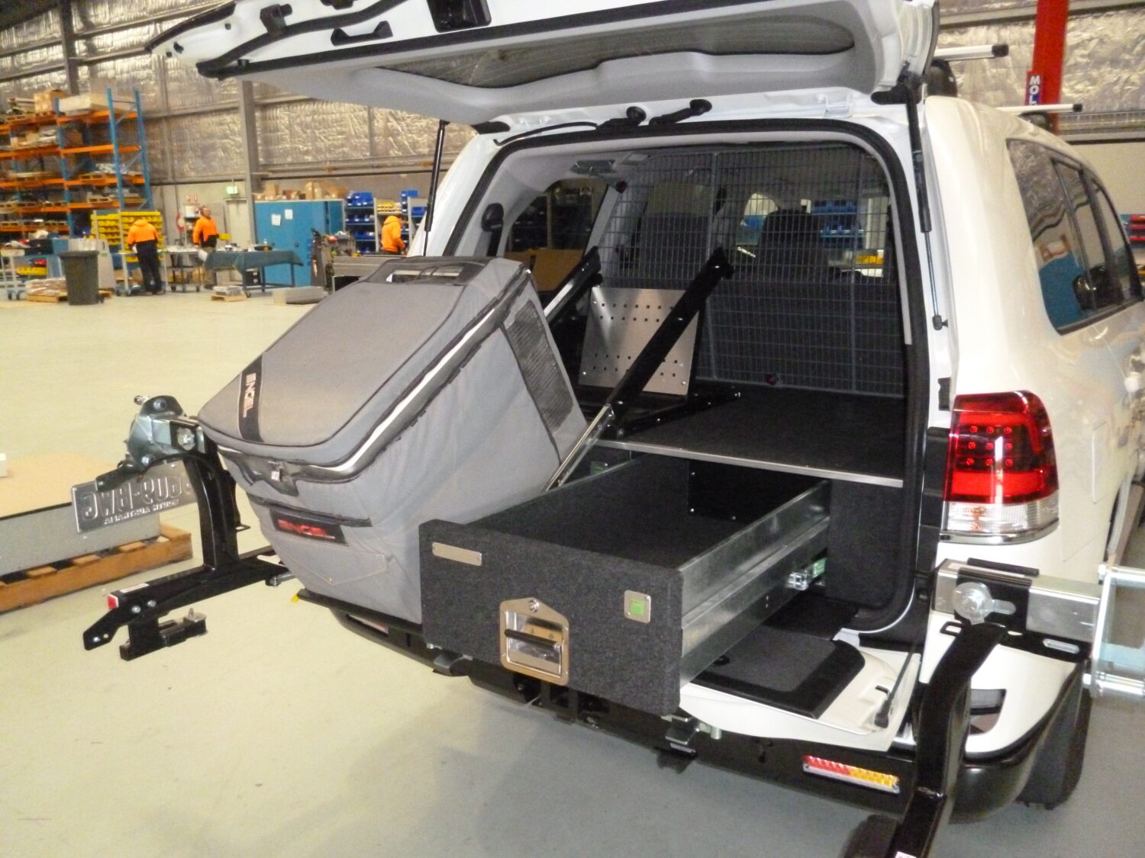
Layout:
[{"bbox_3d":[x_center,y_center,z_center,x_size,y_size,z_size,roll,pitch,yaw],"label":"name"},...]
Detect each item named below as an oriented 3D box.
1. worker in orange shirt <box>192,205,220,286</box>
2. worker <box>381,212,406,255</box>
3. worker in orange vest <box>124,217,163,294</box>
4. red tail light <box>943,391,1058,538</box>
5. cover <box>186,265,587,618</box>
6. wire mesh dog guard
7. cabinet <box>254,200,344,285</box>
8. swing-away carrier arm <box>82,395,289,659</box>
[{"bbox_3d":[-7.976,-3.906,20.201,0.400,1.760,0.550,6,14,24],"label":"worker in orange shirt"},{"bbox_3d":[-3.630,-3.572,18.810,0.420,1.680,0.500,-6,14,-24],"label":"worker"},{"bbox_3d":[-8.749,-3.510,18.921,0.600,1.580,0.450,-6,14,-24],"label":"worker in orange vest"},{"bbox_3d":[0.897,0.078,1.941,0.225,0.310,0.175,9,16,34],"label":"red tail light"},{"bbox_3d":[-0.400,-0.002,2.293,0.454,0.529,0.713,9,44,34],"label":"cover"},{"bbox_3d":[0.645,-0.566,3.318,1.360,0.840,0.060,9,16,34],"label":"wire mesh dog guard"},{"bbox_3d":[-6.234,-4.211,21.076,2.468,1.874,0.600,9,16,34],"label":"cabinet"},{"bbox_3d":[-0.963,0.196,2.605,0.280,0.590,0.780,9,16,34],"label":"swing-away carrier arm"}]

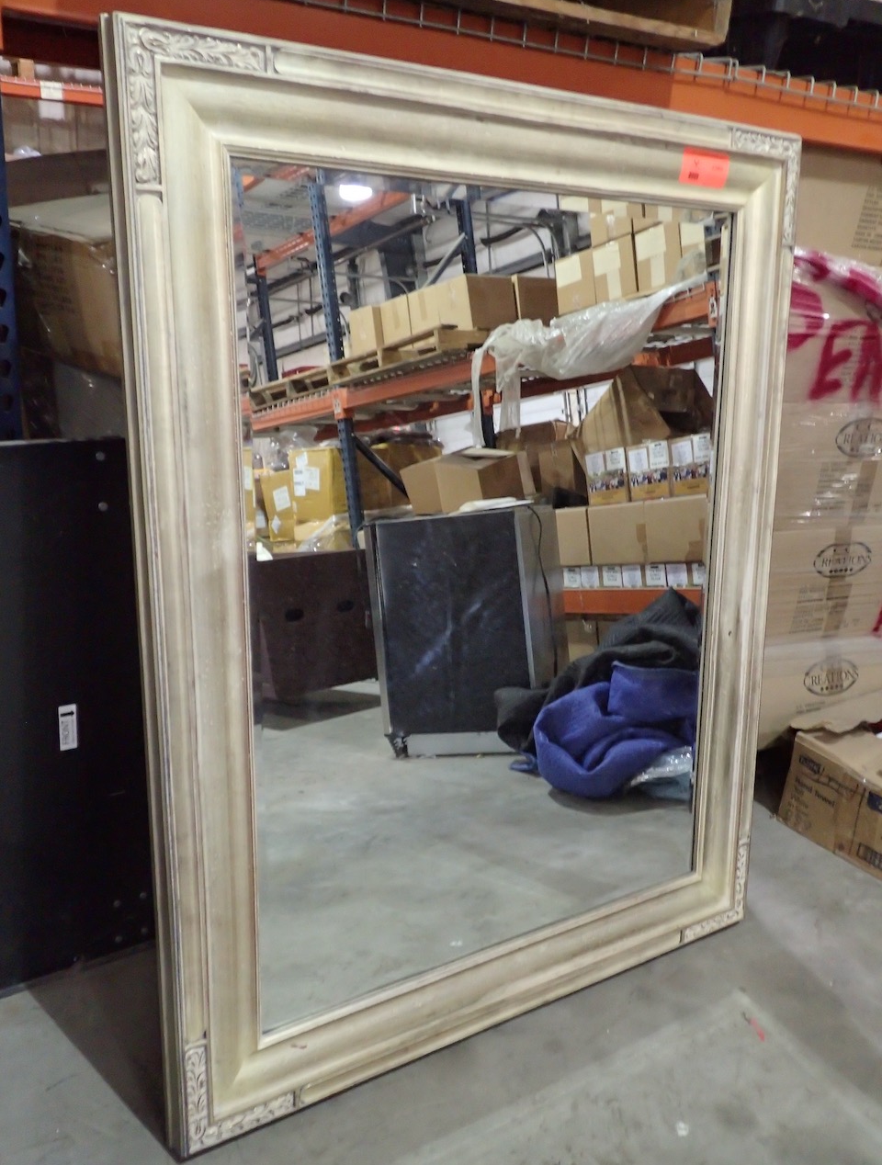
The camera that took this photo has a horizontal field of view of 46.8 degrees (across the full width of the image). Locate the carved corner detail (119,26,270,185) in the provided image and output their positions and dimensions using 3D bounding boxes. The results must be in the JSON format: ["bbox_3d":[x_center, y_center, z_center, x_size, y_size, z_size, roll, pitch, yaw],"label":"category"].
[{"bbox_3d":[-0.277,-0.544,1.188,0.174,0.172,0.022,-8,14,-32],"label":"carved corner detail"}]

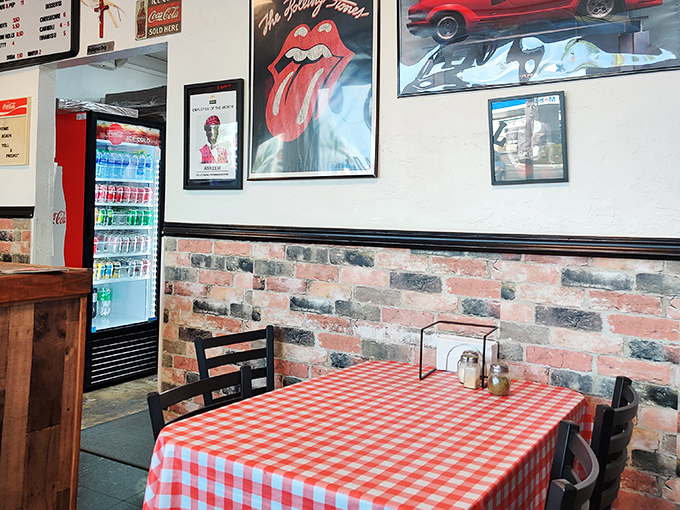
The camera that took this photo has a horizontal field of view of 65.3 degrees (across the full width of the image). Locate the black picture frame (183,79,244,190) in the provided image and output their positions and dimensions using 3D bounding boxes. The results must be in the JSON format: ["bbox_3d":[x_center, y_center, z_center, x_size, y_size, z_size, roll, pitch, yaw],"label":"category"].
[{"bbox_3d":[-0.591,-0.556,2.491,0.371,0.501,0.022,3,3,29],"label":"black picture frame"}]

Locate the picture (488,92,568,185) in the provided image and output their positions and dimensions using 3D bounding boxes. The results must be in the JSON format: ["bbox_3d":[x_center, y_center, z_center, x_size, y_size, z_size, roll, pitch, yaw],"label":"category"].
[{"bbox_3d":[0.642,-0.392,1.813,0.251,0.301,0.020,3,3,29],"label":"picture"}]

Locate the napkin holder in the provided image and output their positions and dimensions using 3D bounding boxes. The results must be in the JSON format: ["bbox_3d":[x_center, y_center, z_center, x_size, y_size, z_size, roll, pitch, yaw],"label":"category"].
[{"bbox_3d":[0.416,0.342,1.840,0.215,0.175,0.175,3,3,29],"label":"napkin holder"}]

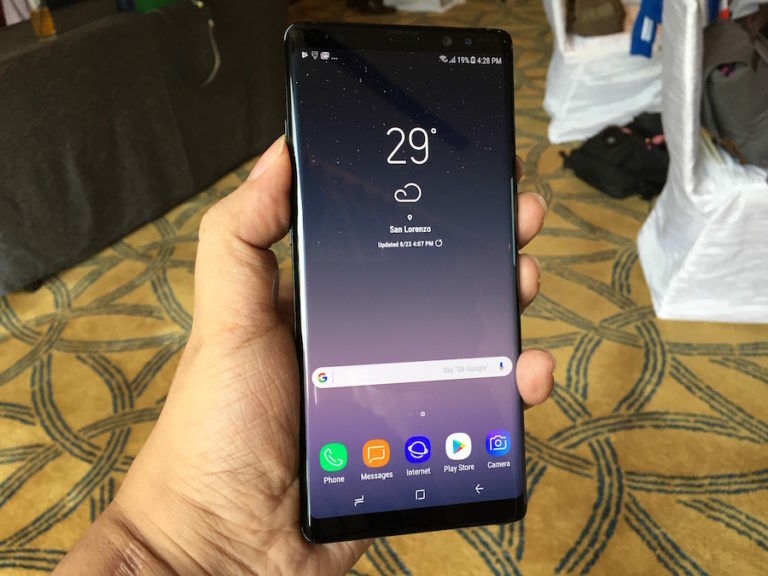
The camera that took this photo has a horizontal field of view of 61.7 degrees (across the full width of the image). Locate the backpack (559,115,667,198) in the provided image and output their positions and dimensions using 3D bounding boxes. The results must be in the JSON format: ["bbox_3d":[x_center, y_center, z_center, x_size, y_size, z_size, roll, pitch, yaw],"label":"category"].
[{"bbox_3d":[1.014,-0.586,2.698,0.420,0.180,0.330,-28,41,-14],"label":"backpack"}]

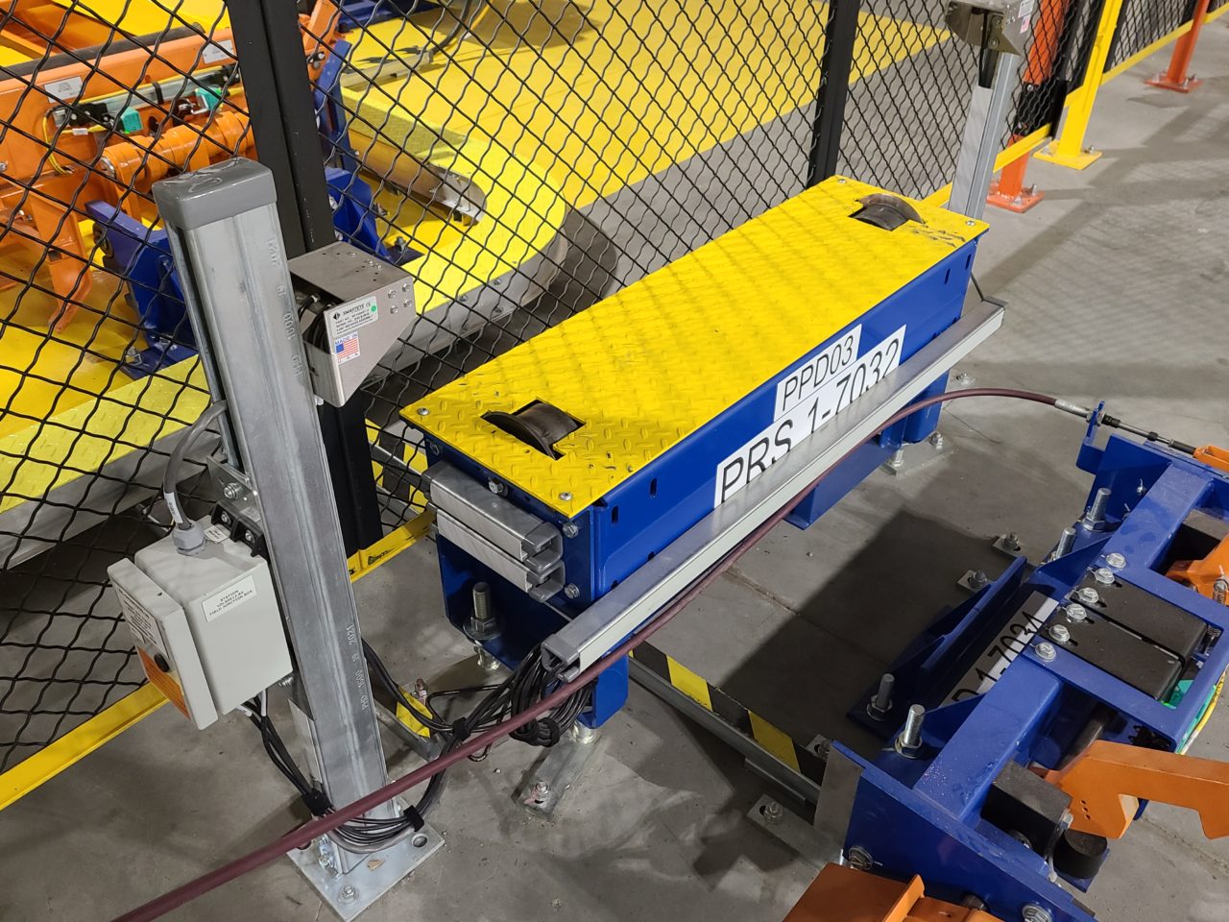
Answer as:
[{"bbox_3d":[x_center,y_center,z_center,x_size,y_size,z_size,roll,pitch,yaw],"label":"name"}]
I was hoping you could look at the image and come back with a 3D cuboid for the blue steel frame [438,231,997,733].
[{"bbox_3d":[0.214,-0.069,1.603,0.300,0.425,1.100,28,44,32],"label":"blue steel frame"}]

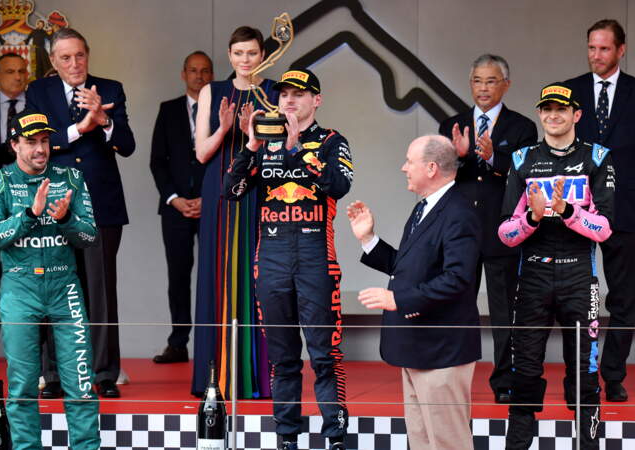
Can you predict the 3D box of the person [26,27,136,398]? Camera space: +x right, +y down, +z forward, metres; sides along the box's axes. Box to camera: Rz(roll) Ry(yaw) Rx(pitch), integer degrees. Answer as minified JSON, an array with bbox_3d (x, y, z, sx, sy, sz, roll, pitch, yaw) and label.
[{"bbox_3d":[-1.183,-0.062,19.700,0.550,1.861,0.460,0,1,-1],"label":"person"}]

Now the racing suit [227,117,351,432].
[{"bbox_3d":[-0.140,0.259,18.350,0.570,1.491,0.440,0,1,14],"label":"racing suit"}]

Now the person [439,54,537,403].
[{"bbox_3d":[0.843,0.017,19.400,0.490,1.715,0.460,0,1,14],"label":"person"}]

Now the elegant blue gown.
[{"bbox_3d":[-0.395,0.068,19.700,0.470,1.601,0.380,0,1,3],"label":"elegant blue gown"}]

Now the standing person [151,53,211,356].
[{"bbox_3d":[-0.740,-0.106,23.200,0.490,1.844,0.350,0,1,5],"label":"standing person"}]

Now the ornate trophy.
[{"bbox_3d":[-0.207,-0.683,18.100,0.200,0.588,0.150,0,1,6],"label":"ornate trophy"}]

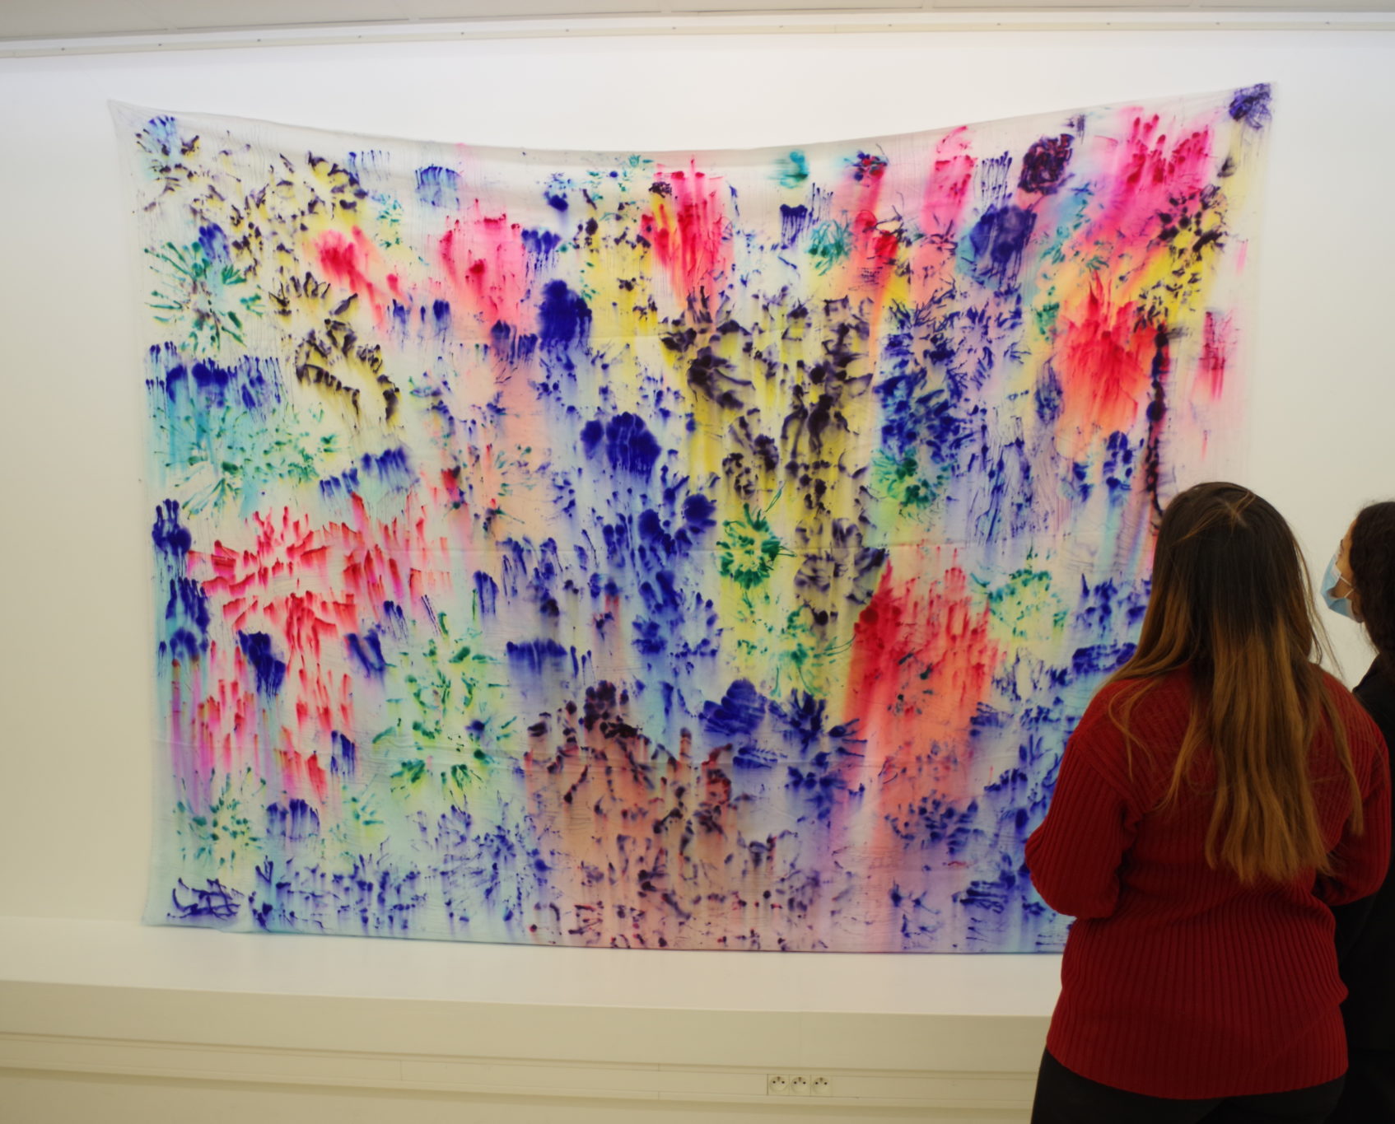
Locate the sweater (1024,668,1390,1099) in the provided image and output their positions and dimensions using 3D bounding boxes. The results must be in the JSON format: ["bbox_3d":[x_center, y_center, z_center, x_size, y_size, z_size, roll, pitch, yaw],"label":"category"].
[{"bbox_3d":[0.726,0.413,1.806,0.500,0.575,0.350,1,3,9],"label":"sweater"}]

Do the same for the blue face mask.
[{"bbox_3d":[1.093,0.051,2.135,0.130,0.112,0.082,-2,12,-38],"label":"blue face mask"}]

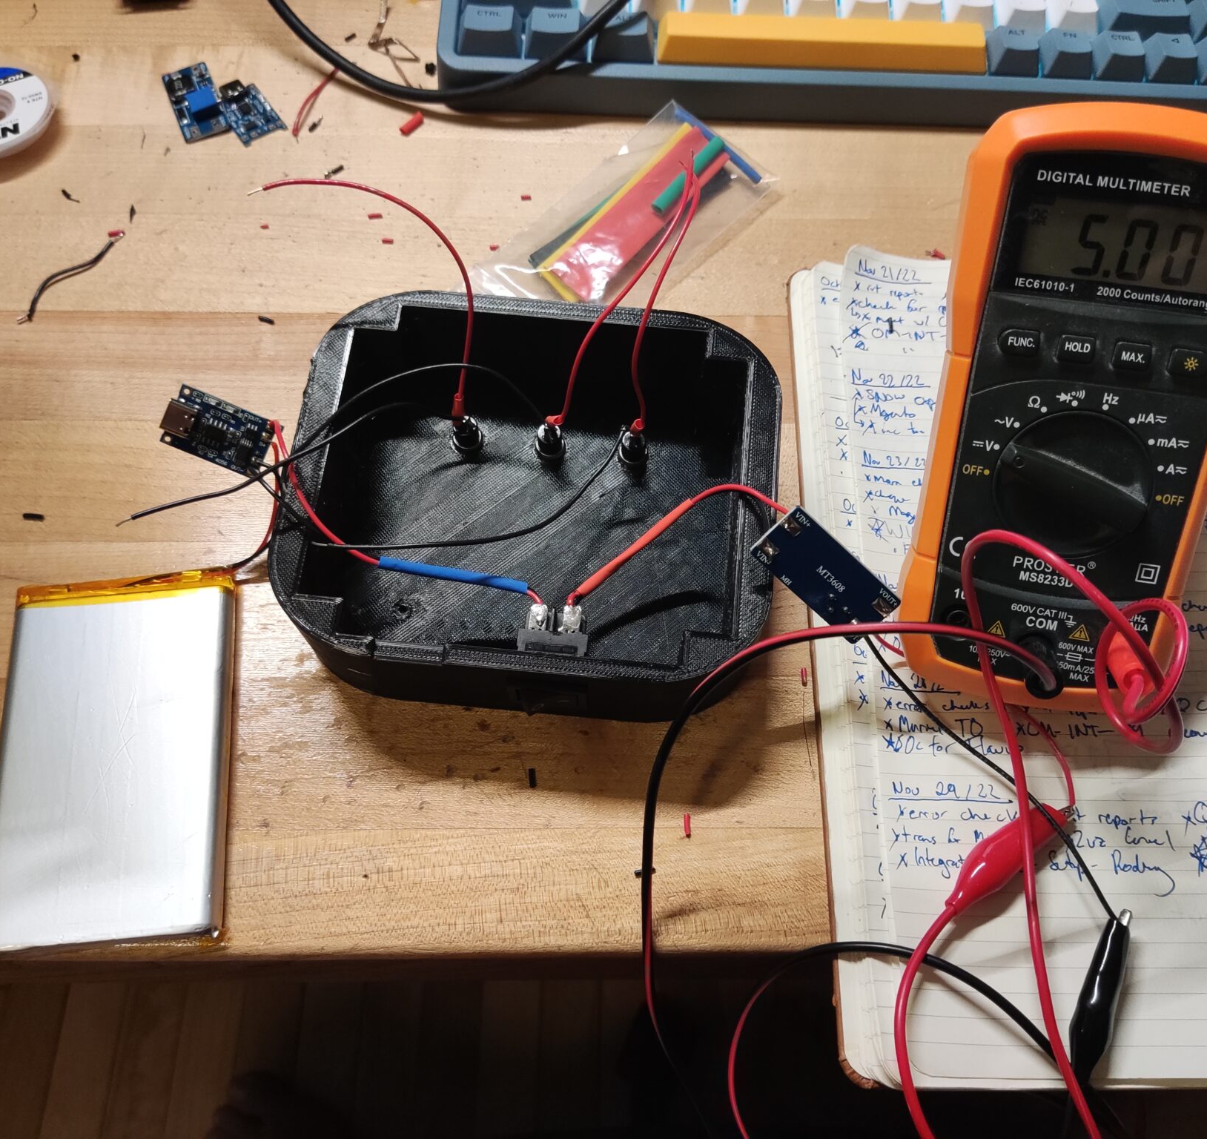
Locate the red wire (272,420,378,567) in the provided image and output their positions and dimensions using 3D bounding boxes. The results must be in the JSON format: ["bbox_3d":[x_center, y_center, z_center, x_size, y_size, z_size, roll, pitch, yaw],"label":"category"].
[{"bbox_3d":[-0.080,-0.019,0.307,0.010,0.025,0.045,-38,73,-14],"label":"red wire"}]

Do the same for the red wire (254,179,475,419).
[{"bbox_3d":[-0.063,-0.082,0.312,0.060,0.065,0.024,27,67,12],"label":"red wire"}]

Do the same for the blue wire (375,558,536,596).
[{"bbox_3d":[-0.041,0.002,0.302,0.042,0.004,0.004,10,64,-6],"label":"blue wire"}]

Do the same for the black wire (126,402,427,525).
[{"bbox_3d":[-0.083,-0.027,0.302,0.096,0.038,0.012,-36,70,-17],"label":"black wire"}]

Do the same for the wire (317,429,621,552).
[{"bbox_3d":[-0.030,-0.018,0.305,0.099,0.027,0.019,-29,68,-14],"label":"wire"}]

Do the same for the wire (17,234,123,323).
[{"bbox_3d":[-0.184,-0.102,0.379,0.007,0.004,0.049,35,68,15],"label":"wire"}]

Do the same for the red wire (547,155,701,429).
[{"bbox_3d":[0.013,-0.079,0.325,0.024,0.038,0.081,26,70,10],"label":"red wire"}]

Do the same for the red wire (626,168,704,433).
[{"bbox_3d":[0.017,-0.075,0.306,0.008,0.075,0.039,23,66,10],"label":"red wire"}]

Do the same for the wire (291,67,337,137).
[{"bbox_3d":[-0.109,-0.176,0.411,0.005,0.006,0.034,20,69,7],"label":"wire"}]

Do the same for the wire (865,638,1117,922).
[{"bbox_3d":[0.102,0.052,0.282,0.011,0.028,0.094,-42,74,-15],"label":"wire"}]

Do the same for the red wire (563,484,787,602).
[{"bbox_3d":[0.018,-0.008,0.301,0.059,0.045,0.016,-8,68,-4],"label":"red wire"}]

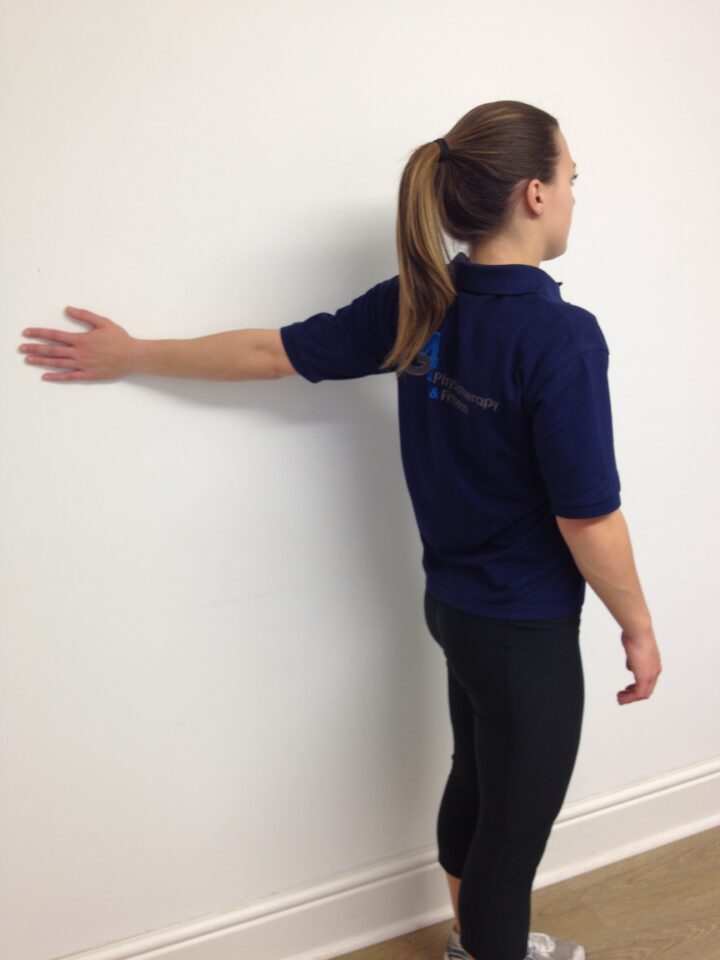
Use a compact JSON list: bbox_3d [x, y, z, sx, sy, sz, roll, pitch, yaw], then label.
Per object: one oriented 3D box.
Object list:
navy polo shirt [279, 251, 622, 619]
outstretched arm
[{"bbox_3d":[0.151,-0.069,1.539,0.530,0.560,0.350,12,21,34],"label":"navy polo shirt"},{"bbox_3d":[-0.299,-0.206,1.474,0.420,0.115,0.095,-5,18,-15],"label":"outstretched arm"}]

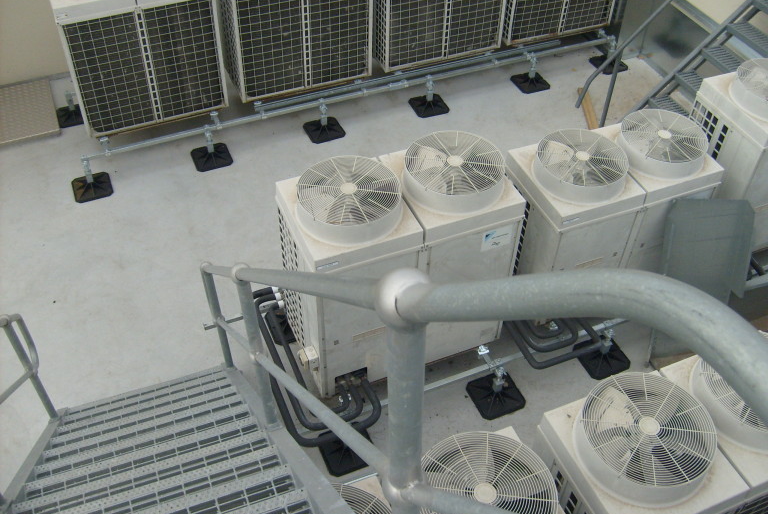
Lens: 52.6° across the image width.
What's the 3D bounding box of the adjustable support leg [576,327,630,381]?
[{"bbox_3d":[1.600,0.612,5.571,0.334,0.355,0.334,-16,48,-16],"label":"adjustable support leg"}]

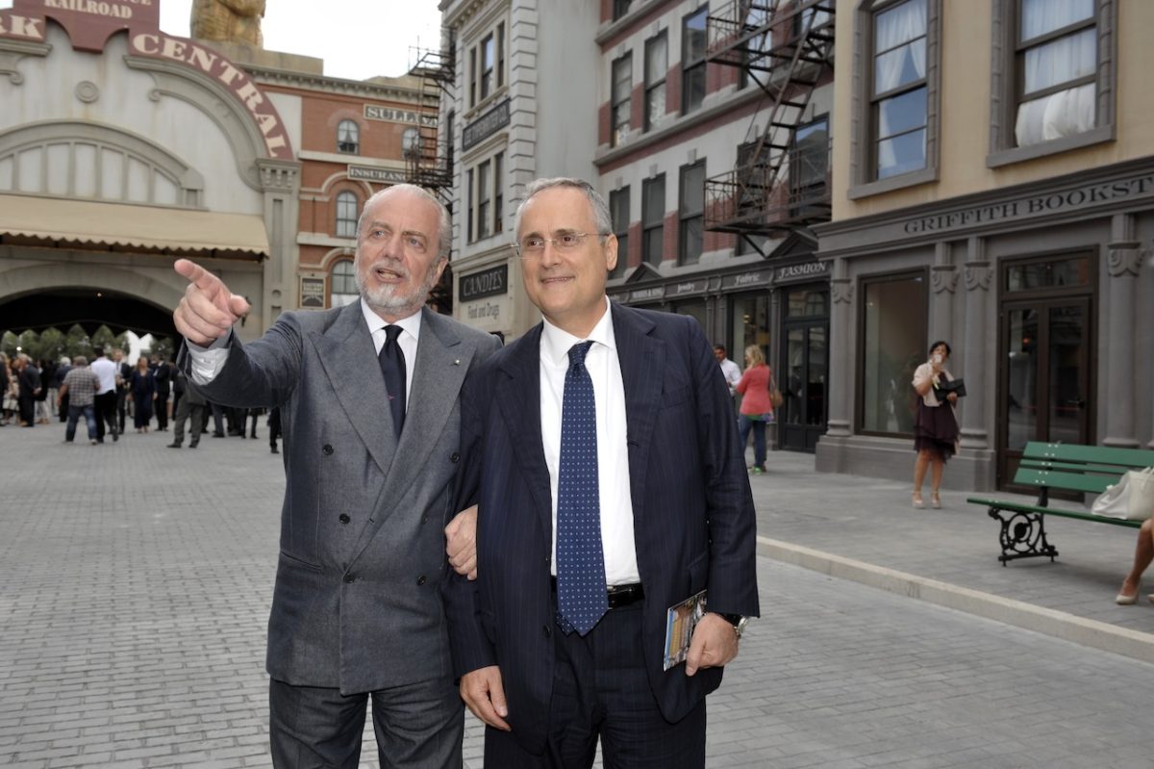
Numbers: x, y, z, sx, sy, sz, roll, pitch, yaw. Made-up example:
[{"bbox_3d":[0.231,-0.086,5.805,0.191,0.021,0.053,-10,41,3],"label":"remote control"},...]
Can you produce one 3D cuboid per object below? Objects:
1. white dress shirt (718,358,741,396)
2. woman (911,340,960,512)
[{"bbox_3d":[1.989,-0.098,14.000,0.520,0.570,0.320,1,0,25],"label":"white dress shirt"},{"bbox_3d":[3.716,0.420,10.650,0.510,1.720,0.420,1,0,5],"label":"woman"}]

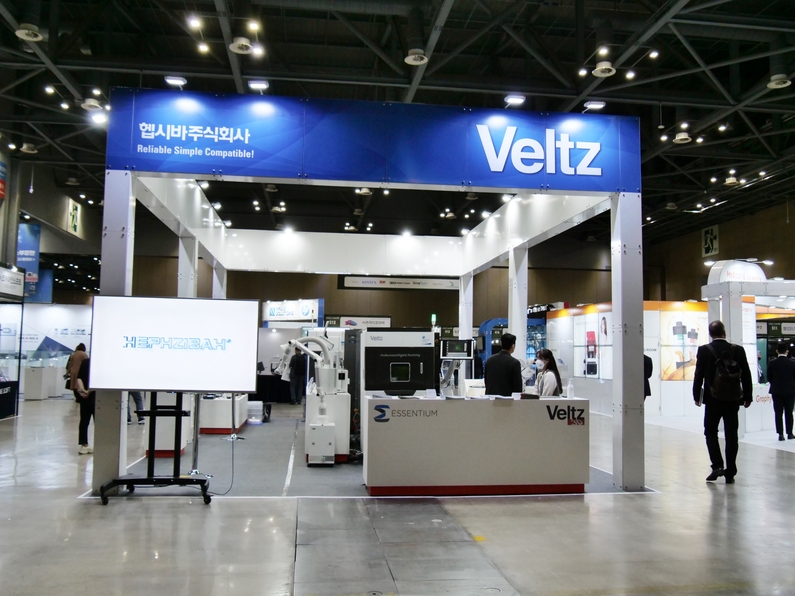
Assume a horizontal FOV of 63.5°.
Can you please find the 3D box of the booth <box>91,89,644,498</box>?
[{"bbox_3d":[-0.620,0.281,10.430,5.671,4.045,7.578,1,-5,-8],"label":"booth"}]

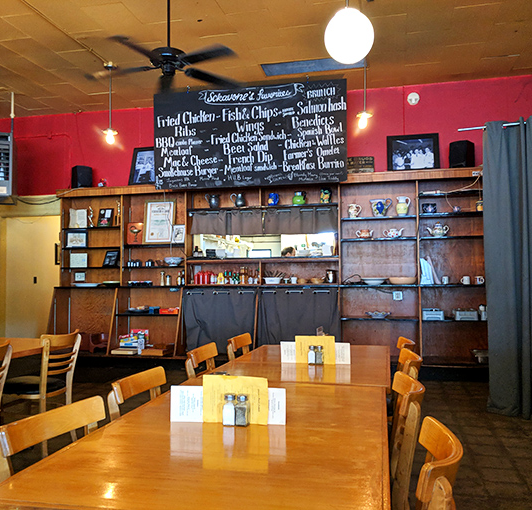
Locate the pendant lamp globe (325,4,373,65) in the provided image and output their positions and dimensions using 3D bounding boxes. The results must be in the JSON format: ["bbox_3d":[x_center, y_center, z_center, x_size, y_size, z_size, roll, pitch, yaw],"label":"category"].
[{"bbox_3d":[0.532,-1.403,3.273,0.315,0.340,0.315,-1,-2,13],"label":"pendant lamp globe"}]

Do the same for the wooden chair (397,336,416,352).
[{"bbox_3d":[0.665,0.945,3.199,0.510,0.840,0.430,-1,-2,11],"label":"wooden chair"}]

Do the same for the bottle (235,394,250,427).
[{"bbox_3d":[-0.076,0.513,1.695,0.039,0.103,0.039,-1,-2,13],"label":"bottle"}]

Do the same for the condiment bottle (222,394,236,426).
[{"bbox_3d":[-0.117,0.514,1.703,0.039,0.103,0.039,-1,-2,13],"label":"condiment bottle"}]

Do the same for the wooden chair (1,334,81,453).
[{"bbox_3d":[-1.643,0.980,3.670,0.510,0.840,0.430,-1,-2,19],"label":"wooden chair"}]

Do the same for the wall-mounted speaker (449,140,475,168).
[{"bbox_3d":[2.368,-1.212,6.176,0.200,0.335,0.225,2,-3,-40],"label":"wall-mounted speaker"}]

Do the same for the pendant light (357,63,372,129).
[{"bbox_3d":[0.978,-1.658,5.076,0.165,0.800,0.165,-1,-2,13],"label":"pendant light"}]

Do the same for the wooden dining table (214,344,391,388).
[{"bbox_3d":[0.257,0.987,2.938,0.900,0.750,1.260,-1,-2,13],"label":"wooden dining table"}]

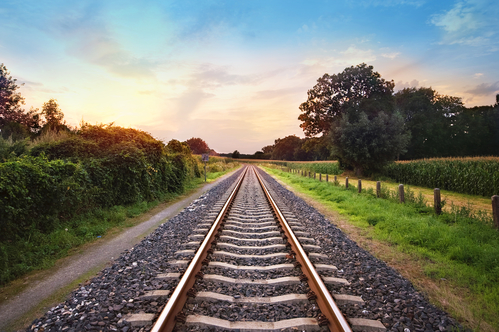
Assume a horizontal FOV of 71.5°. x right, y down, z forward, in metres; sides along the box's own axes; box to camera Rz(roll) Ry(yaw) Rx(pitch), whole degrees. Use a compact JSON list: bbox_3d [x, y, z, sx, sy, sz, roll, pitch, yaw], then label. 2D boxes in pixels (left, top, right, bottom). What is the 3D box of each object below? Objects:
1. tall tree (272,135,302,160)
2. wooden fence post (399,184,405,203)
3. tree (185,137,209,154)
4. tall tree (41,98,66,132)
[{"bbox_3d":[14.265,-5.807,130.000,11.000,12.036,10.000,0,1,0],"label":"tall tree"},{"bbox_3d":[6.562,1.231,14.900,0.200,0.852,0.200,0,1,0],"label":"wooden fence post"},{"bbox_3d":[-16.070,-4.129,105.000,8.000,9.329,7.800,0,1,0],"label":"tree"},{"bbox_3d":[-15.848,-1.961,28.000,2.900,6.994,2.900,0,1,0],"label":"tall tree"}]

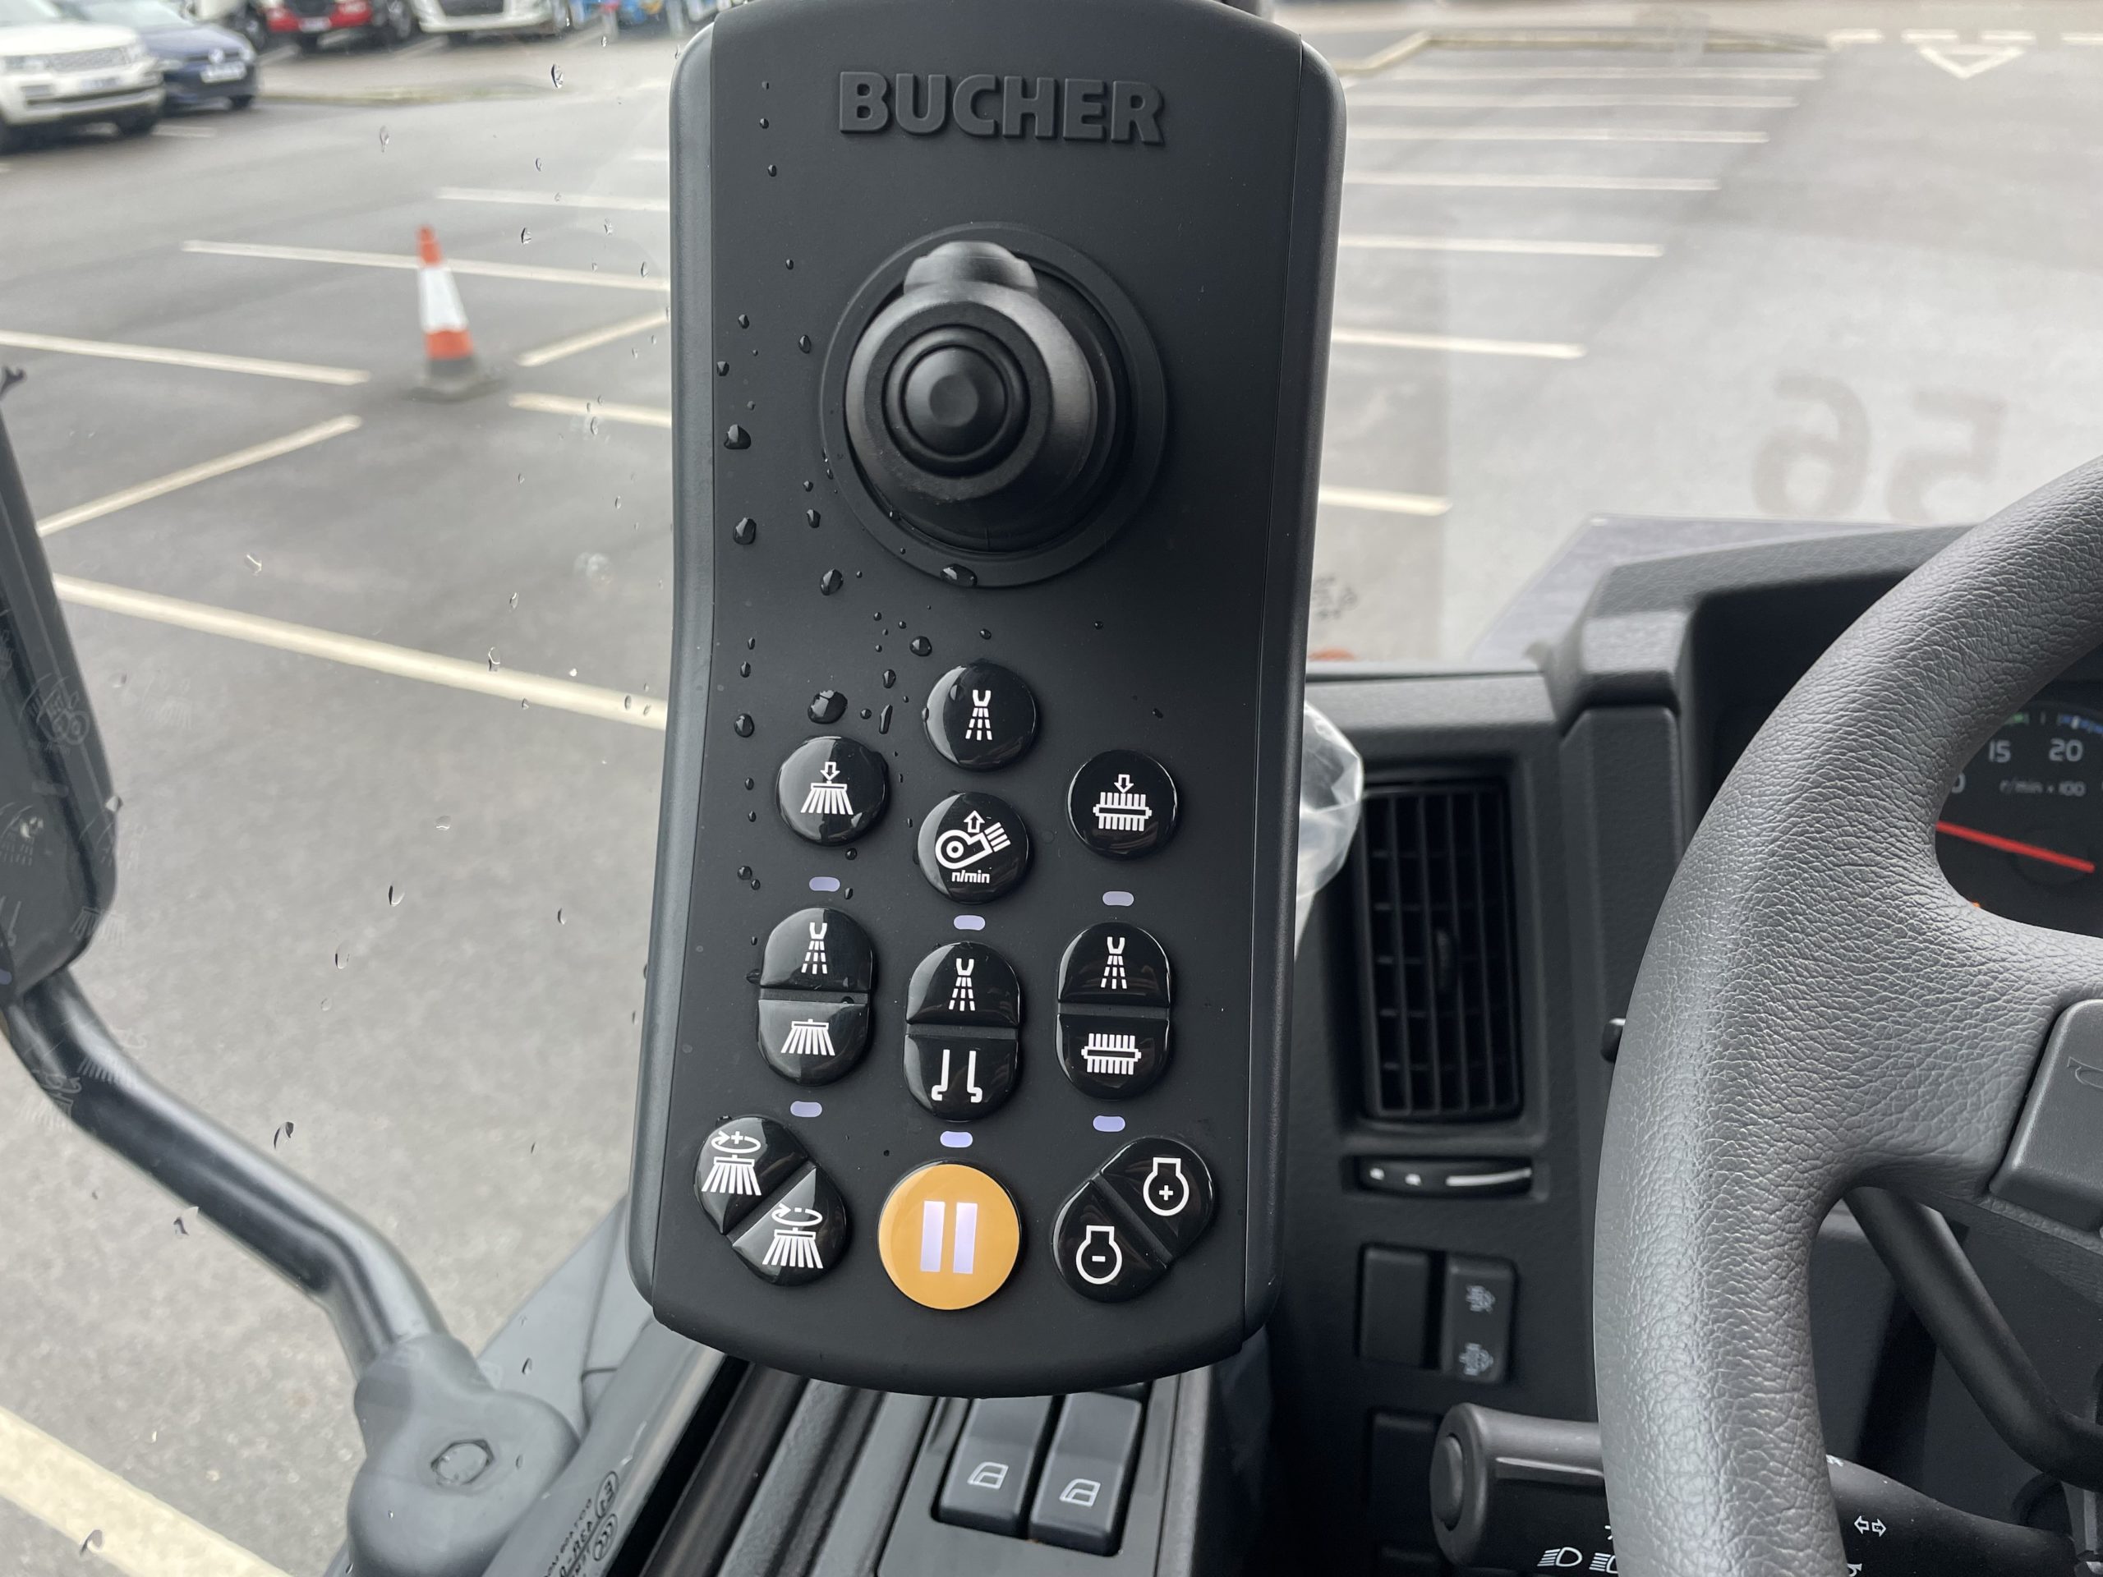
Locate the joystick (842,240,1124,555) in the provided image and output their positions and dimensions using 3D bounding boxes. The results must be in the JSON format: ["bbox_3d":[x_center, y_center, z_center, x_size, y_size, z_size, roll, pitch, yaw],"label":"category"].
[{"bbox_3d":[-0.011,-0.057,0.231,0.043,0.046,0.042,2,12,4],"label":"joystick"}]

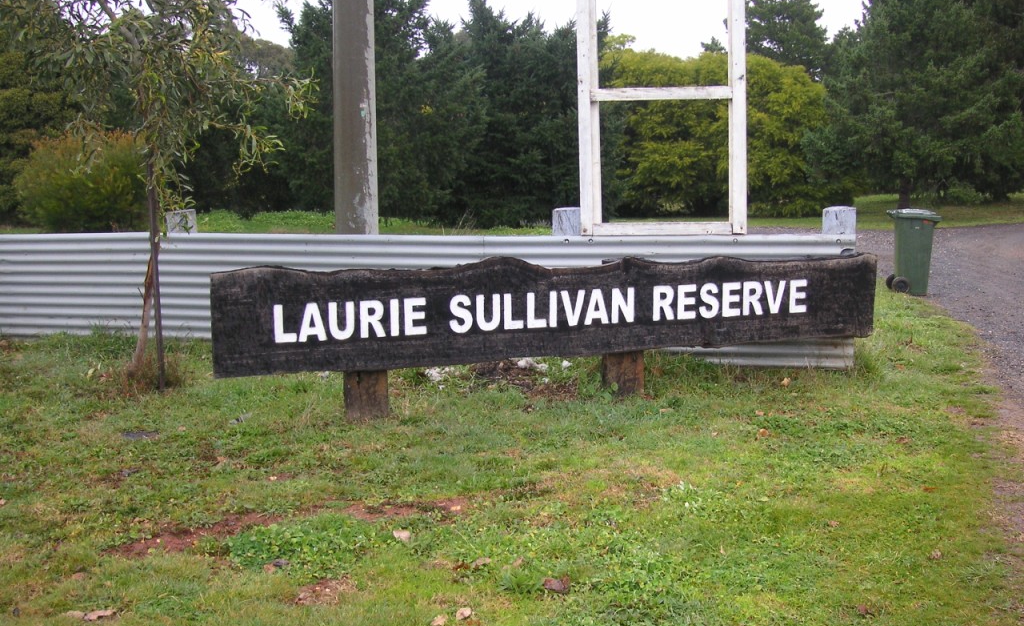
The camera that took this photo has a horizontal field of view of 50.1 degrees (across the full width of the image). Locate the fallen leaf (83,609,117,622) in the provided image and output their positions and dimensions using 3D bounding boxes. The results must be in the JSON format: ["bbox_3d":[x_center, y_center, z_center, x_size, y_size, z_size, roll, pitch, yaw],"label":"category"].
[{"bbox_3d":[-1.093,0.801,2.900,0.085,0.025,0.055,0,7,0],"label":"fallen leaf"}]

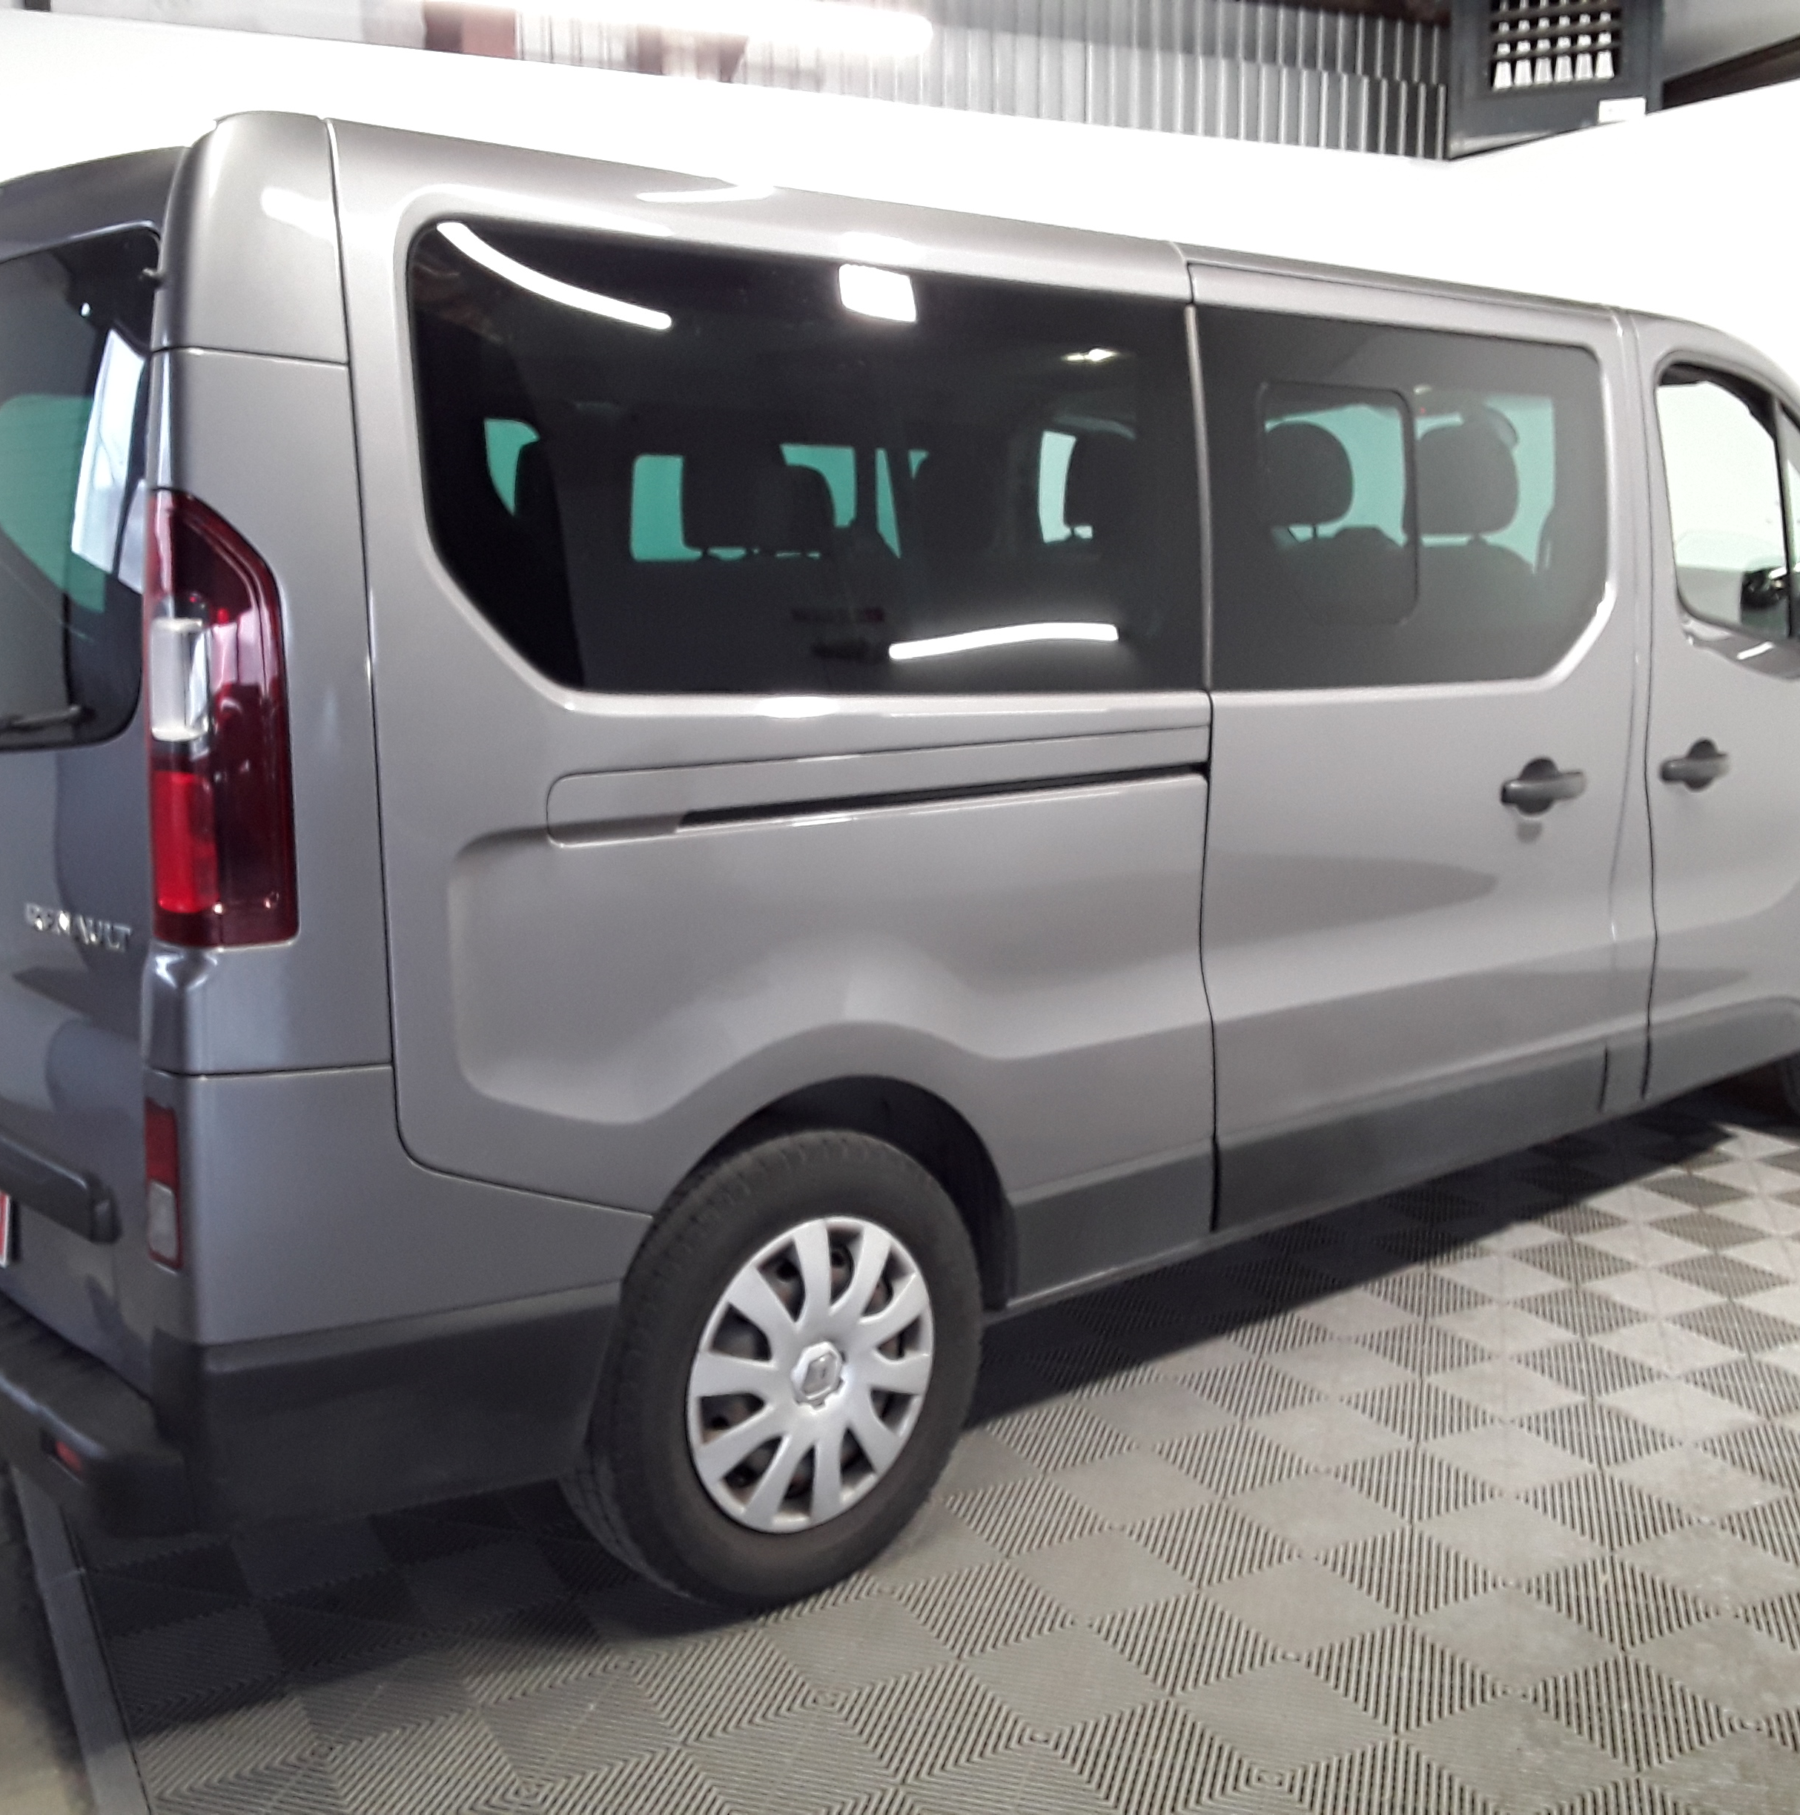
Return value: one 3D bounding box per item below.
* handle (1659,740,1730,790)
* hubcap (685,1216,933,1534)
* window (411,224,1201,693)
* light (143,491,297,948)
[{"bbox_3d":[1.661,-0.292,3.943,0.220,0.100,0.065,-9,13,-39],"label":"handle"},{"bbox_3d":[-0.126,0.668,2.723,0.440,0.440,0.060,-9,13,-39],"label":"hubcap"},{"bbox_3d":[-0.050,-0.565,2.580,1.300,0.580,0.045,-9,5,-39],"label":"window"},{"bbox_3d":[-0.785,-0.208,2.134,0.150,0.490,0.210,-3,9,-40],"label":"light"}]

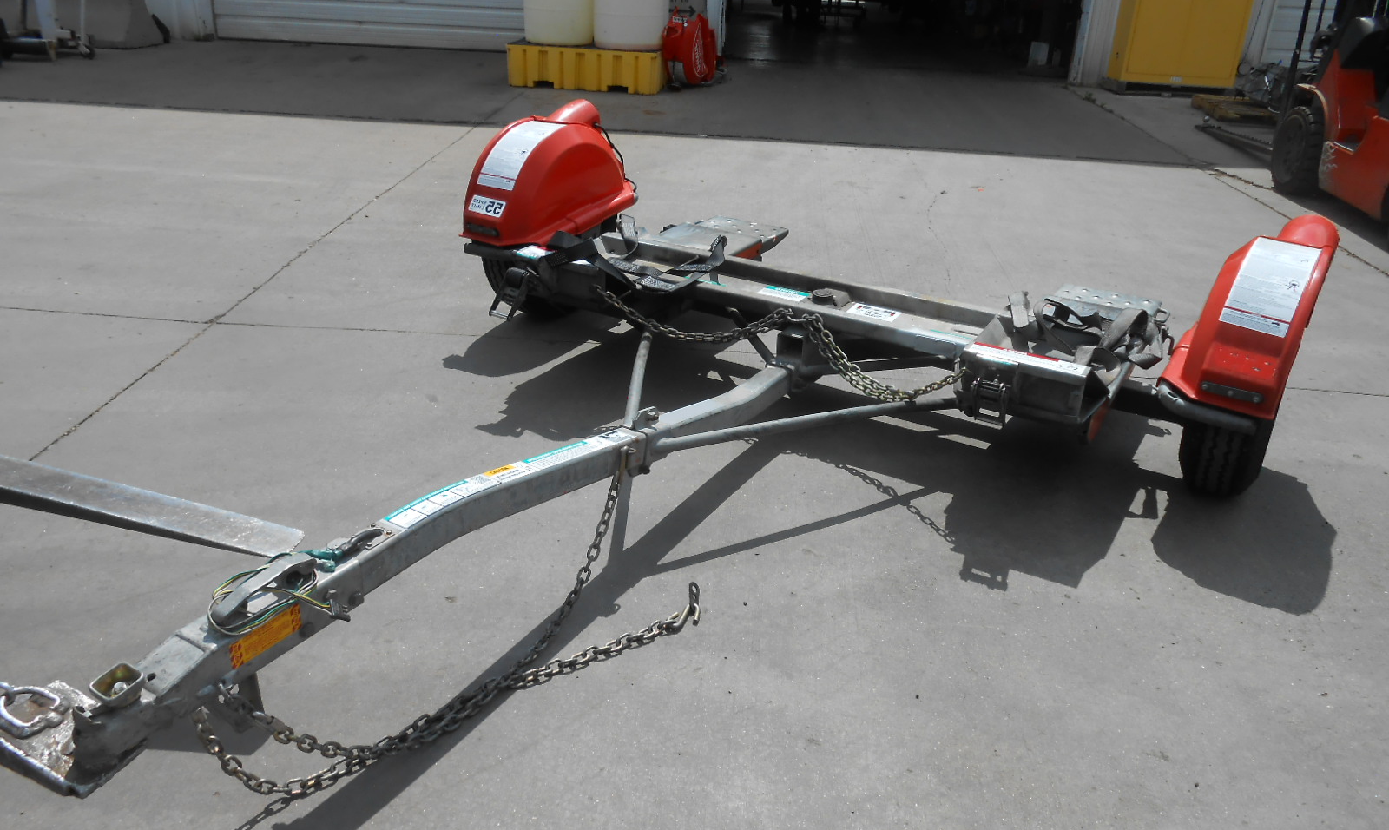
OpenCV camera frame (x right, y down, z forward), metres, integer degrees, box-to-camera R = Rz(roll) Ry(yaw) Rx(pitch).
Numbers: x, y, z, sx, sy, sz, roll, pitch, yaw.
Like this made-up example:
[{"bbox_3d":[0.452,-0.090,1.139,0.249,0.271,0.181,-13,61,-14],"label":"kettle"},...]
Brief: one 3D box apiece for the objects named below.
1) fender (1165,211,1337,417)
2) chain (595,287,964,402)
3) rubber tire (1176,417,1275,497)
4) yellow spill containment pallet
[{"bbox_3d":[1.464,-0.319,2.708,0.270,0.380,0.700,16,29,26],"label":"fender"},{"bbox_3d":[0.207,-0.205,2.754,1.020,0.170,0.120,16,29,26],"label":"chain"},{"bbox_3d":[1.482,-0.085,2.788,0.200,0.620,0.620,16,29,26],"label":"rubber tire"},{"bbox_3d":[-0.870,-2.947,8.779,1.270,0.330,0.680,5,26,4],"label":"yellow spill containment pallet"}]

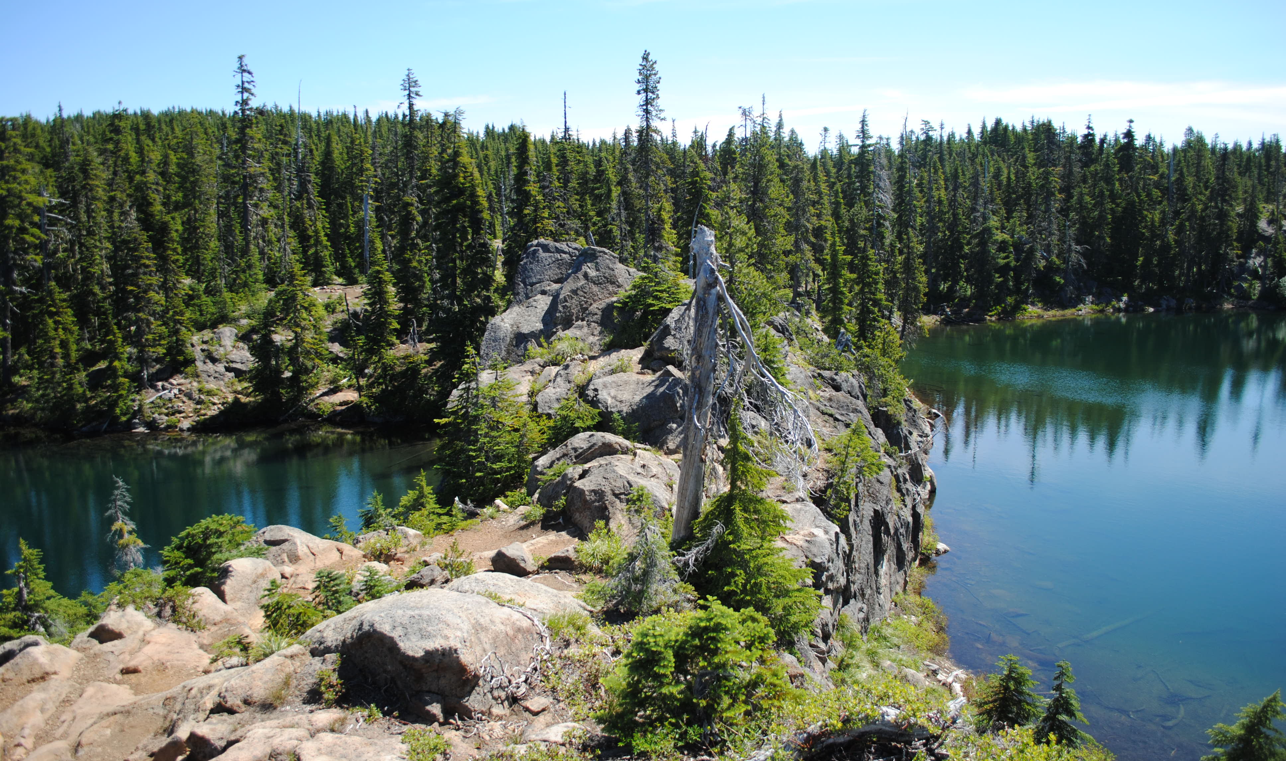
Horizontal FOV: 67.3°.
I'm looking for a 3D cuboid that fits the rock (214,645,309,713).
[{"bbox_3d":[-2.605,2.037,6.600,0.604,0.371,0.453,-5,10,-23],"label":"rock"}]

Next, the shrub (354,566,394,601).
[{"bbox_3d":[-2.472,1.870,8.900,0.360,0.330,0.350,0,8,0],"label":"shrub"}]

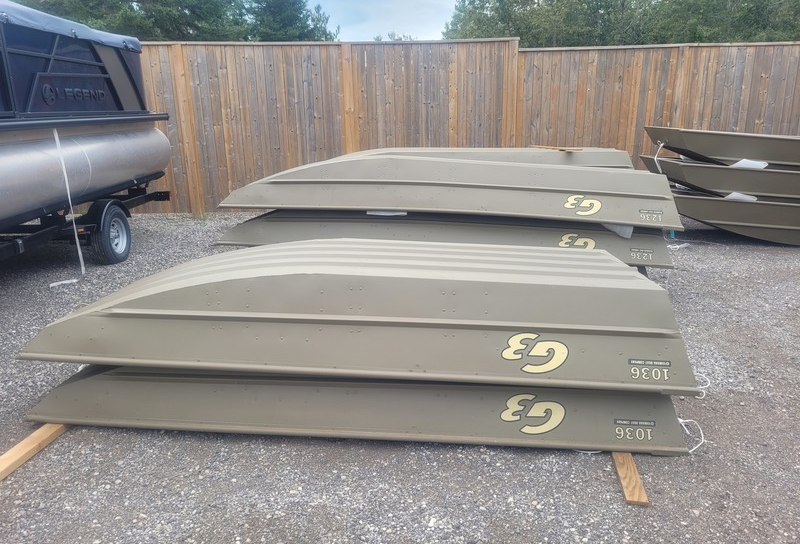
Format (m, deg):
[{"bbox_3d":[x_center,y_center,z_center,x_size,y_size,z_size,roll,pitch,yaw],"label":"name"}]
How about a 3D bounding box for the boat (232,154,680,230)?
[{"bbox_3d":[0.385,-0.770,5.230,3.650,0.450,1.220,2,15,2],"label":"boat"}]

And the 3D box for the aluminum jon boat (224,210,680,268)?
[{"bbox_3d":[0.301,-0.430,5.227,3.649,0.468,1.221,3,12,4],"label":"aluminum jon boat"}]

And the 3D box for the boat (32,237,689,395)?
[{"bbox_3d":[-0.195,0.121,3.175,3.040,0.440,1.210,2,14,2],"label":"boat"}]

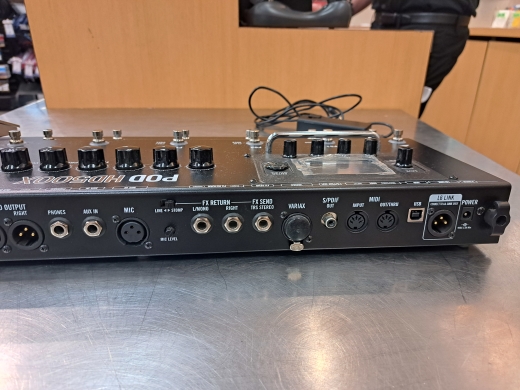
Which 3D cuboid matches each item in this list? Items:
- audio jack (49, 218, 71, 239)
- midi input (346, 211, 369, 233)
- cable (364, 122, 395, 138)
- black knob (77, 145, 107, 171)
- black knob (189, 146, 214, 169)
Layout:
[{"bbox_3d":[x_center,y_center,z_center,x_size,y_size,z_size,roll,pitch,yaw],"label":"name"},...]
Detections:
[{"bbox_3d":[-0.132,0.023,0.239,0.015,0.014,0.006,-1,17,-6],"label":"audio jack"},{"bbox_3d":[0.071,0.019,0.265,0.017,0.017,0.010,-1,18,-6],"label":"midi input"},{"bbox_3d":[0.213,-0.115,0.640,0.048,0.014,0.085,5,23,10],"label":"cable"},{"bbox_3d":[-0.128,-0.028,0.274,0.019,0.015,0.019,-1,21,-7],"label":"black knob"},{"bbox_3d":[-0.046,-0.030,0.287,0.019,0.015,0.019,-1,21,-7],"label":"black knob"}]

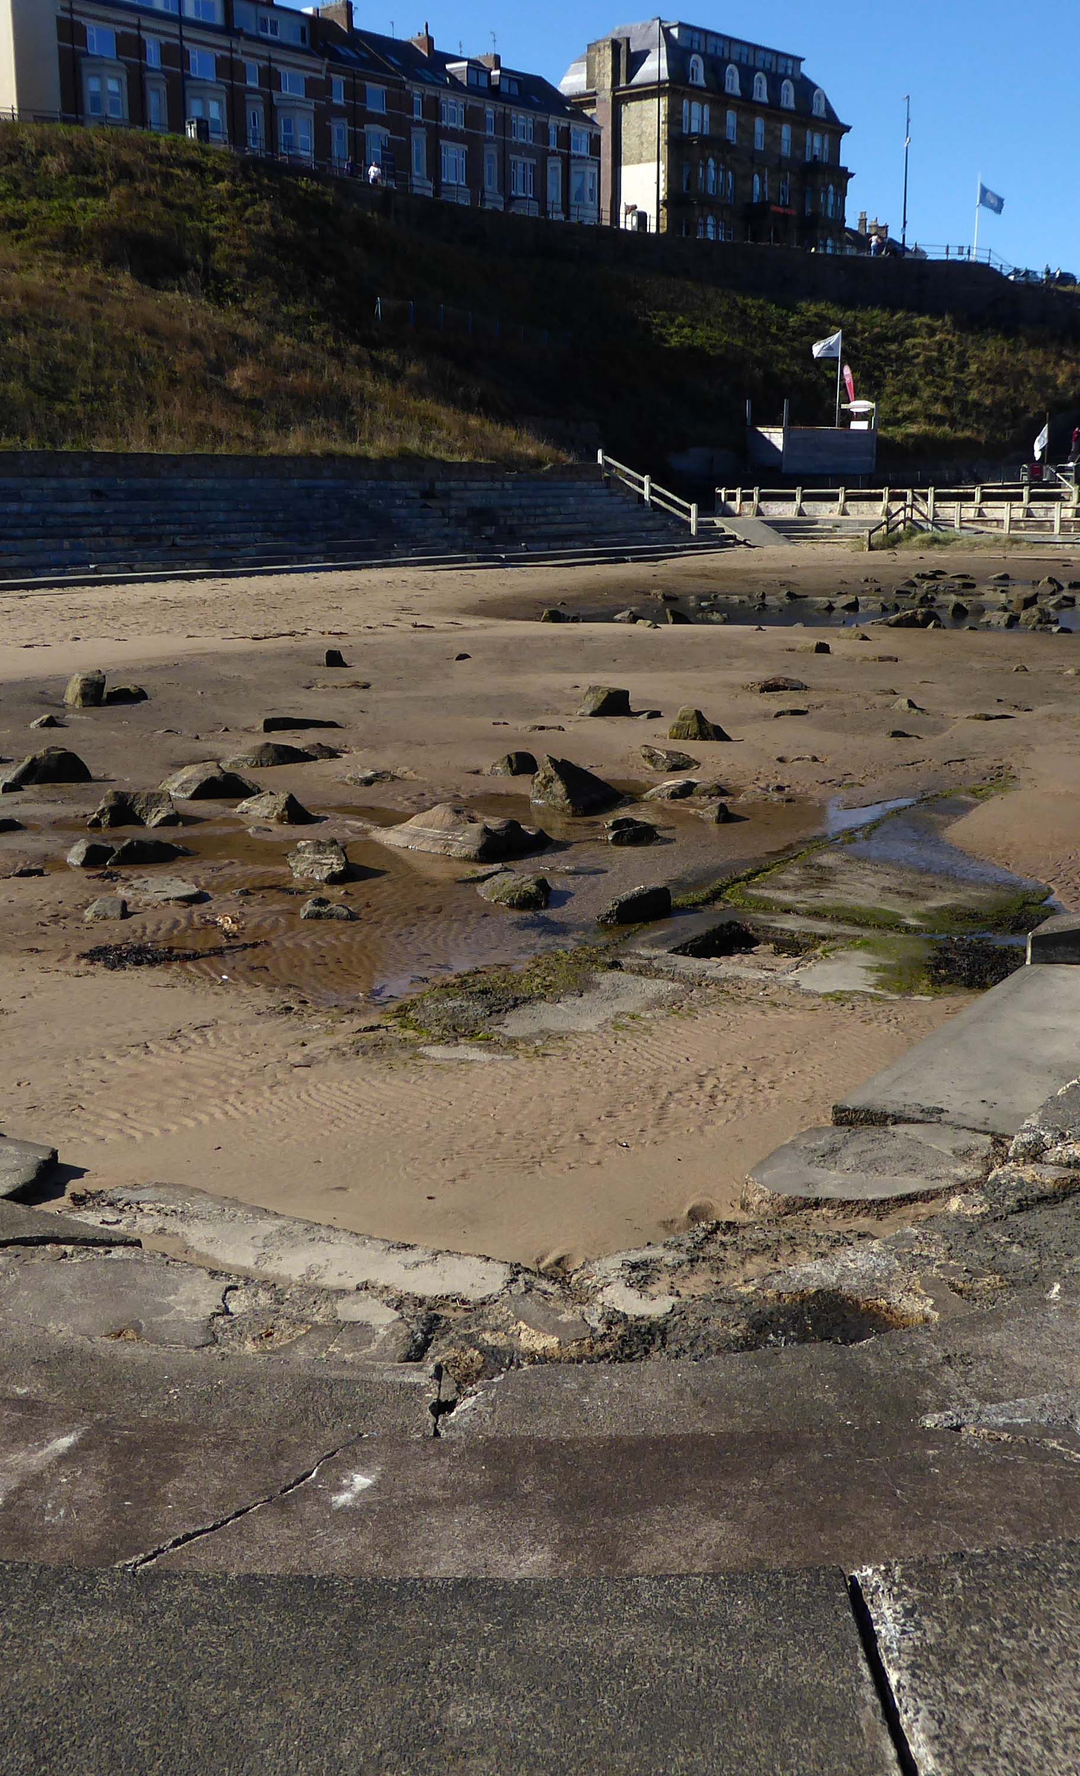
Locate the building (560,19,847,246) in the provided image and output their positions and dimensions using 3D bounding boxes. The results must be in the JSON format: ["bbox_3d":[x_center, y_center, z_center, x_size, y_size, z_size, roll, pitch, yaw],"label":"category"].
[{"bbox_3d":[12.902,-55.061,139.740,12.500,16.000,22.093,11,16,42],"label":"building"}]

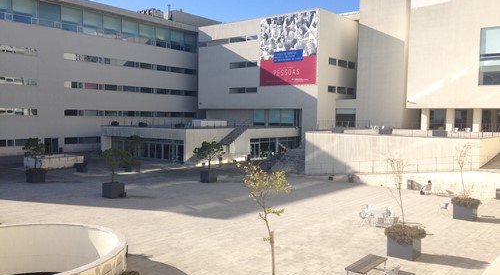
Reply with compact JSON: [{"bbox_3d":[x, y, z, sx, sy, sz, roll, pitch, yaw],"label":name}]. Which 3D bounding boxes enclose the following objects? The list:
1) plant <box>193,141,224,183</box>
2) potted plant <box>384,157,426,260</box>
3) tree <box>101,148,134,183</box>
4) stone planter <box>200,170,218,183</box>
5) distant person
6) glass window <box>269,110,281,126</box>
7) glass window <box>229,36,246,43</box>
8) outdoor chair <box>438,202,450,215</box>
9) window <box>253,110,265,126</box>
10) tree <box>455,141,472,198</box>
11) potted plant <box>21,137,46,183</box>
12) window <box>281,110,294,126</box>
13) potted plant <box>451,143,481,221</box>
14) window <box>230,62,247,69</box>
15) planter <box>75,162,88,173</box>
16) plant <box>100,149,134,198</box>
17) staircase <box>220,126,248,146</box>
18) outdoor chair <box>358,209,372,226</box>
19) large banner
[{"bbox_3d":[-3.453,2.053,40.648,2.300,3.514,2.300,3,4,42],"label":"plant"},{"bbox_3d":[6.801,2.989,20.835,1.400,4.327,1.400,3,3,36],"label":"potted plant"},{"bbox_3d":[-9.126,1.919,32.630,2.050,2.337,2.050,1,3,0],"label":"tree"},{"bbox_3d":[-3.844,3.638,44.562,1.110,1.020,1.110,2,3,39],"label":"stone planter"},{"bbox_3d":[14.238,4.012,38.365,0.900,1.170,0.550,2,2,15],"label":"distant person"},{"bbox_3d":[3.828,-2.964,73.607,2.348,2.499,0.150,3,4,42],"label":"glass window"},{"bbox_3d":[-1.832,-15.232,74.427,3.562,0.876,0.150,3,4,42],"label":"glass window"},{"bbox_3d":[12.383,4.487,30.288,0.570,0.780,0.560,3,3,40],"label":"outdoor chair"},{"bbox_3d":[1.460,-3.101,75.717,2.355,2.484,0.150,3,4,42],"label":"window"},{"bbox_3d":[12.993,1.973,28.944,1.100,3.339,1.050,1,2,0],"label":"tree"},{"bbox_3d":[-17.542,1.817,38.846,1.700,3.639,1.700,3,4,42],"label":"potted plant"},{"bbox_3d":[7.059,-3.614,89.728,2.900,2.918,0.200,2,3,39],"label":"window"},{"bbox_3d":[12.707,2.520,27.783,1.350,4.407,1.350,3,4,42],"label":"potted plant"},{"bbox_3d":[-1.858,-11.223,74.574,3.509,0.966,0.150,3,4,42],"label":"window"},{"bbox_3d":[-17.602,3.120,49.809,1.100,1.000,1.100,3,3,36],"label":"planter"},{"bbox_3d":[-9.857,2.668,35.328,2.200,3.706,2.200,2,3,39],"label":"plant"},{"bbox_3d":[-2.411,-0.028,66.810,2.100,2.500,3.600,2,3,39],"label":"staircase"},{"bbox_3d":[6.556,4.529,27.075,0.540,0.750,0.520,-1,2,-30],"label":"outdoor chair"},{"bbox_3d":[5.314,-12.398,68.067,10.072,9.901,0.120,3,4,42],"label":"large banner"}]

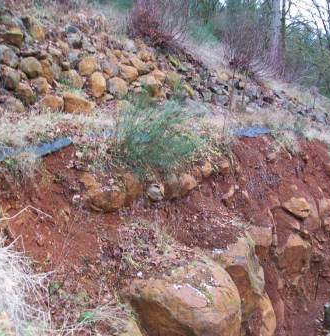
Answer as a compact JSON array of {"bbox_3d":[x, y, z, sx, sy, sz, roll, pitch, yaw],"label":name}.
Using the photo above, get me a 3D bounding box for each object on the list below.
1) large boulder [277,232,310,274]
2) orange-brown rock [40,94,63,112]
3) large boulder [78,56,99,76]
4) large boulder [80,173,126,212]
[{"bbox_3d":[1.751,1.156,6.300,0.446,0.540,0.450,0,8,0],"label":"large boulder"},{"bbox_3d":[-2.266,-1.288,9.300,0.465,0.341,0.420,0,8,0],"label":"orange-brown rock"},{"bbox_3d":[-1.691,-2.244,10.300,0.472,0.420,0.440,0,8,0],"label":"large boulder"},{"bbox_3d":[-0.845,0.331,6.300,0.603,0.514,0.500,0,8,0],"label":"large boulder"}]

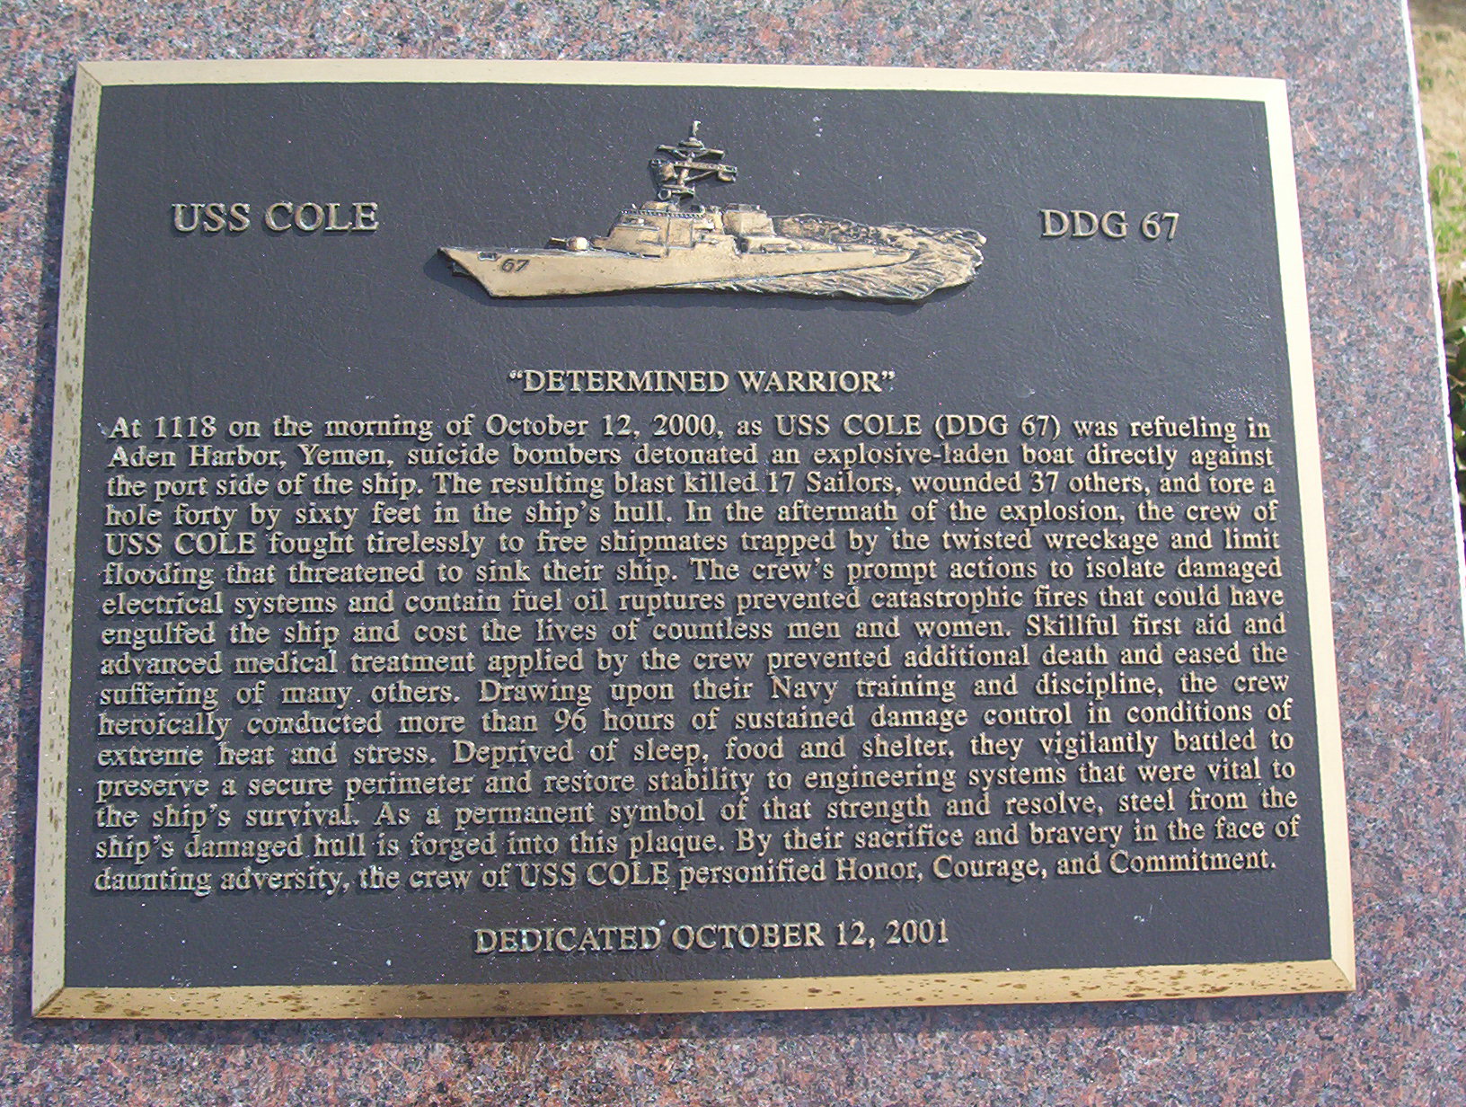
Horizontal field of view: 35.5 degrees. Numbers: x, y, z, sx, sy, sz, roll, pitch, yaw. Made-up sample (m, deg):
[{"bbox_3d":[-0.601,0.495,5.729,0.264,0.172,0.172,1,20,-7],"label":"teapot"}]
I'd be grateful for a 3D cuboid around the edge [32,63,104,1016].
[{"bbox_3d":[-0.312,-0.017,1.080,0.014,0.012,0.461,0,77,-5],"label":"edge"}]

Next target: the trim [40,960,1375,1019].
[{"bbox_3d":[-0.010,0.200,1.055,0.610,0.012,0.014,0,77,-5],"label":"trim"}]

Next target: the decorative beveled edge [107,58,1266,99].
[{"bbox_3d":[-0.019,-0.236,1.153,0.610,0.012,0.014,0,77,-5],"label":"decorative beveled edge"}]

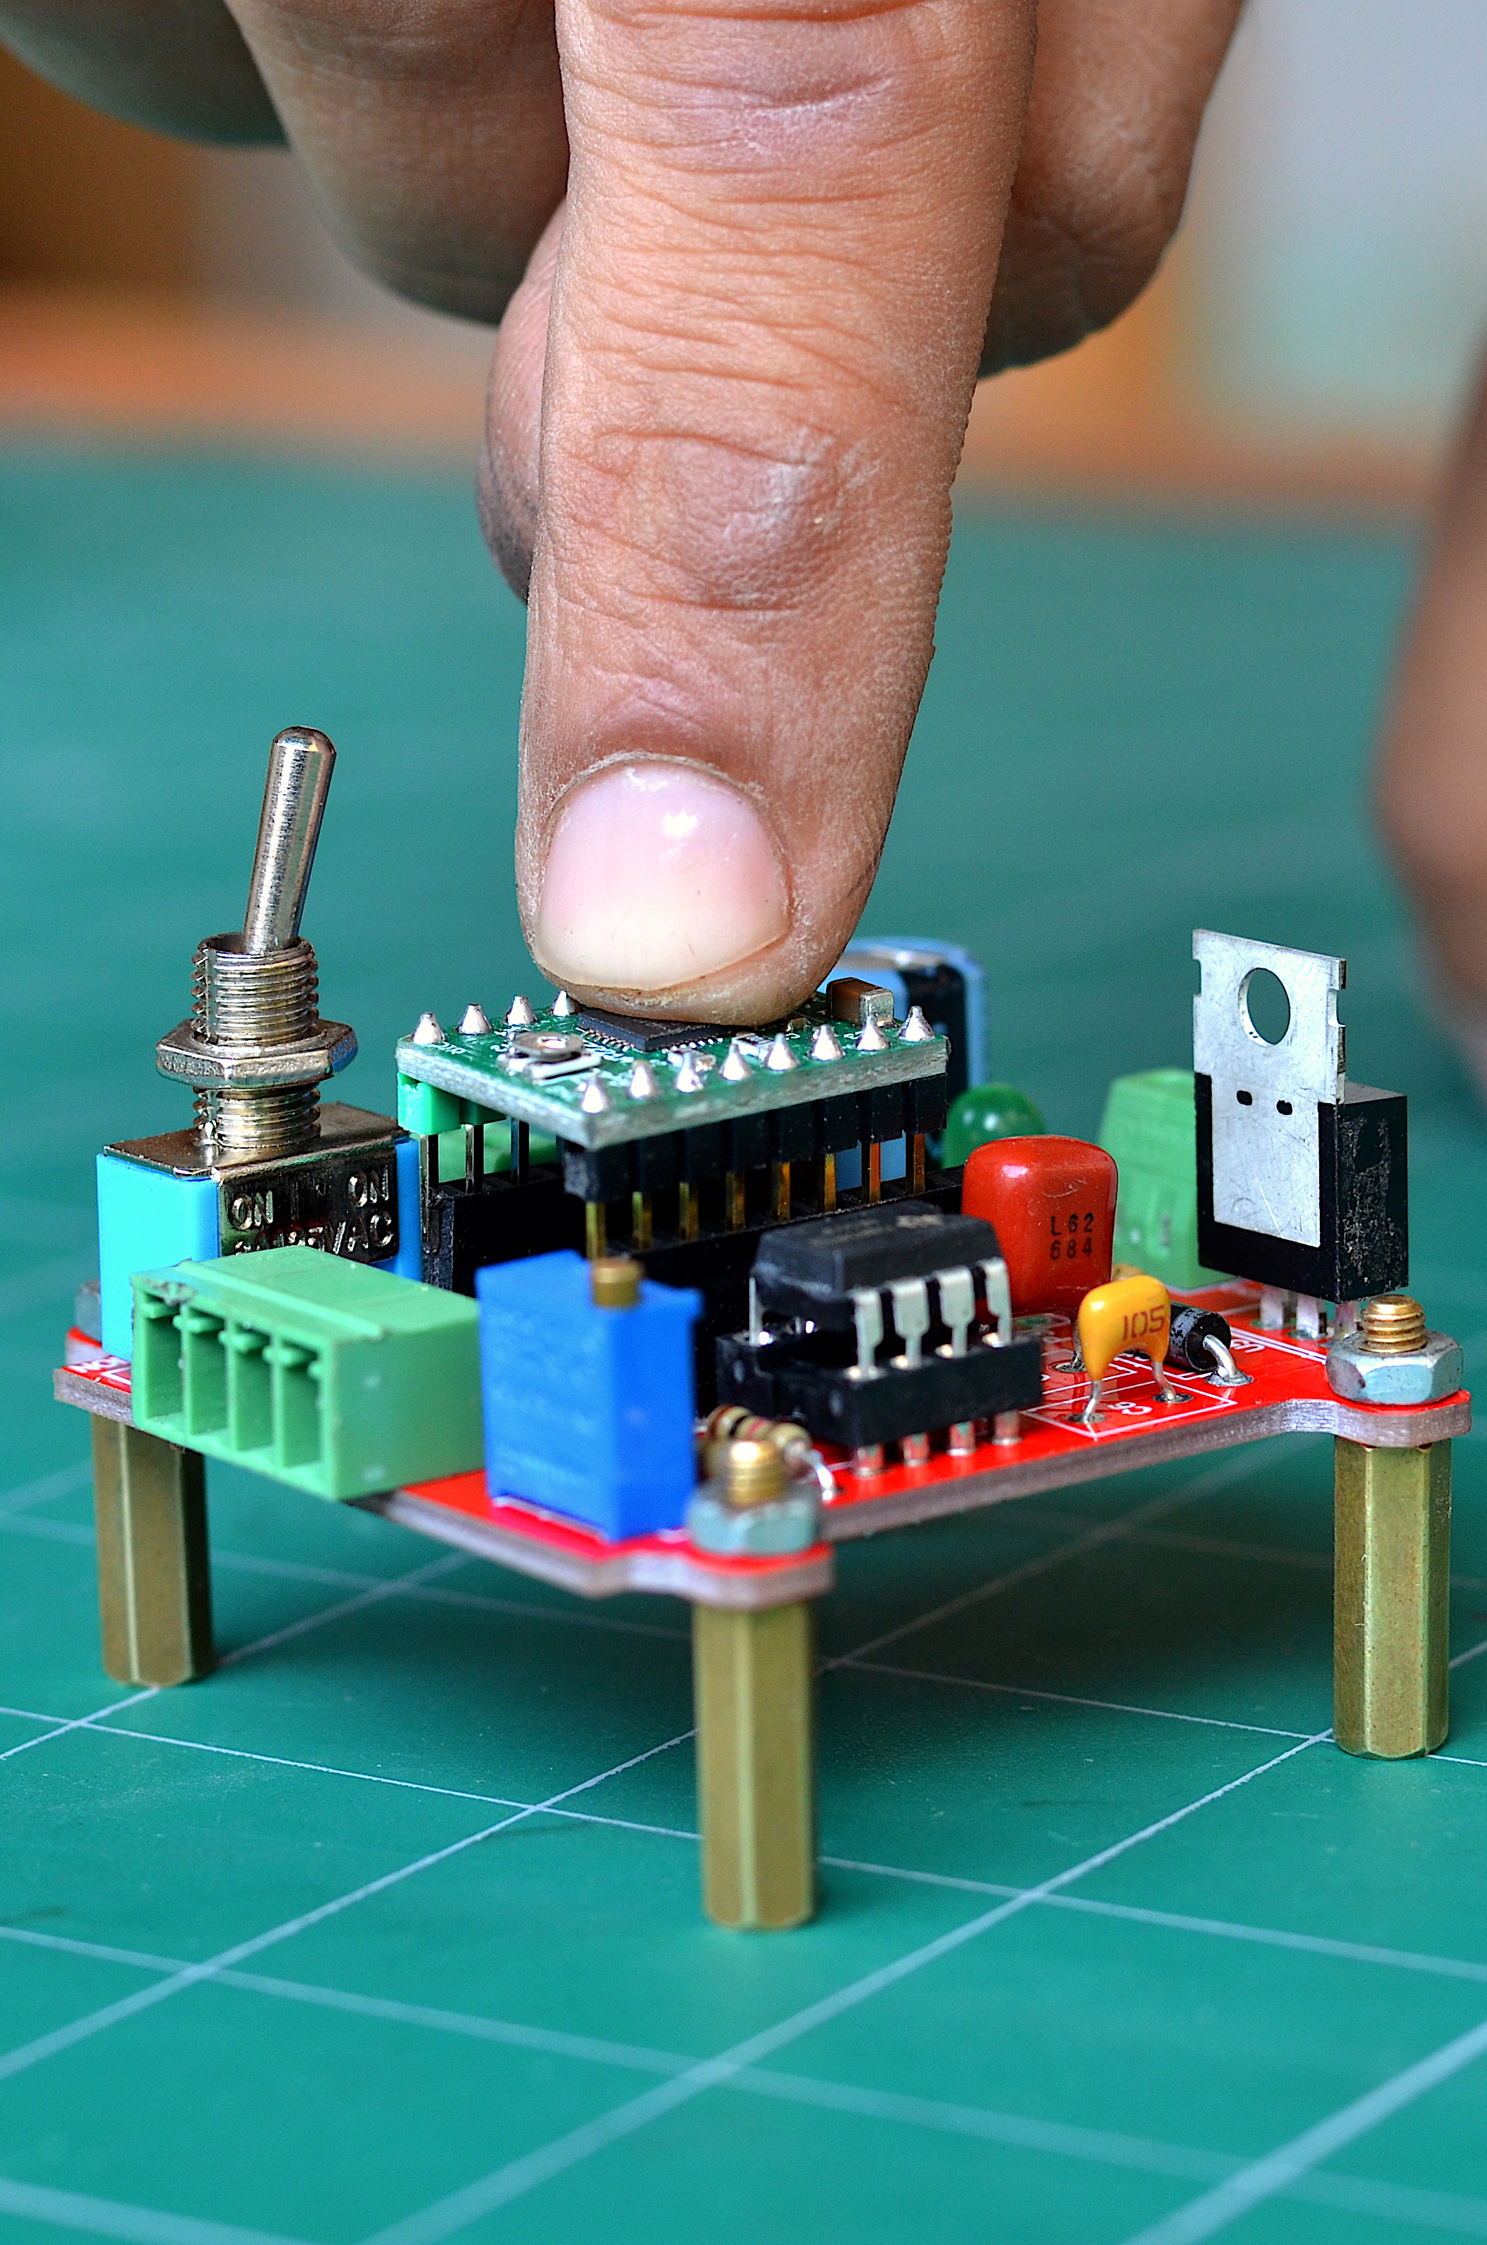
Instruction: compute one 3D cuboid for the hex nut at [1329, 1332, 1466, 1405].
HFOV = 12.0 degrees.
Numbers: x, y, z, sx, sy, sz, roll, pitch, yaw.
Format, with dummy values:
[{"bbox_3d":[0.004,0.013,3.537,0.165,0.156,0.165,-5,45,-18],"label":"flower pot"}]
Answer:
[{"bbox_3d":[0.029,0.011,0.314,0.006,0.002,0.005,-1,13,1],"label":"hex nut"}]

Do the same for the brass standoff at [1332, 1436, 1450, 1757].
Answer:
[{"bbox_3d":[0.029,0.021,0.317,0.005,0.015,0.005,-1,13,-1],"label":"brass standoff"}]

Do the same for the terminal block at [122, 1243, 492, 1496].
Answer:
[{"bbox_3d":[-0.019,0.011,0.309,0.009,0.007,0.017,-11,16,-36],"label":"terminal block"}]

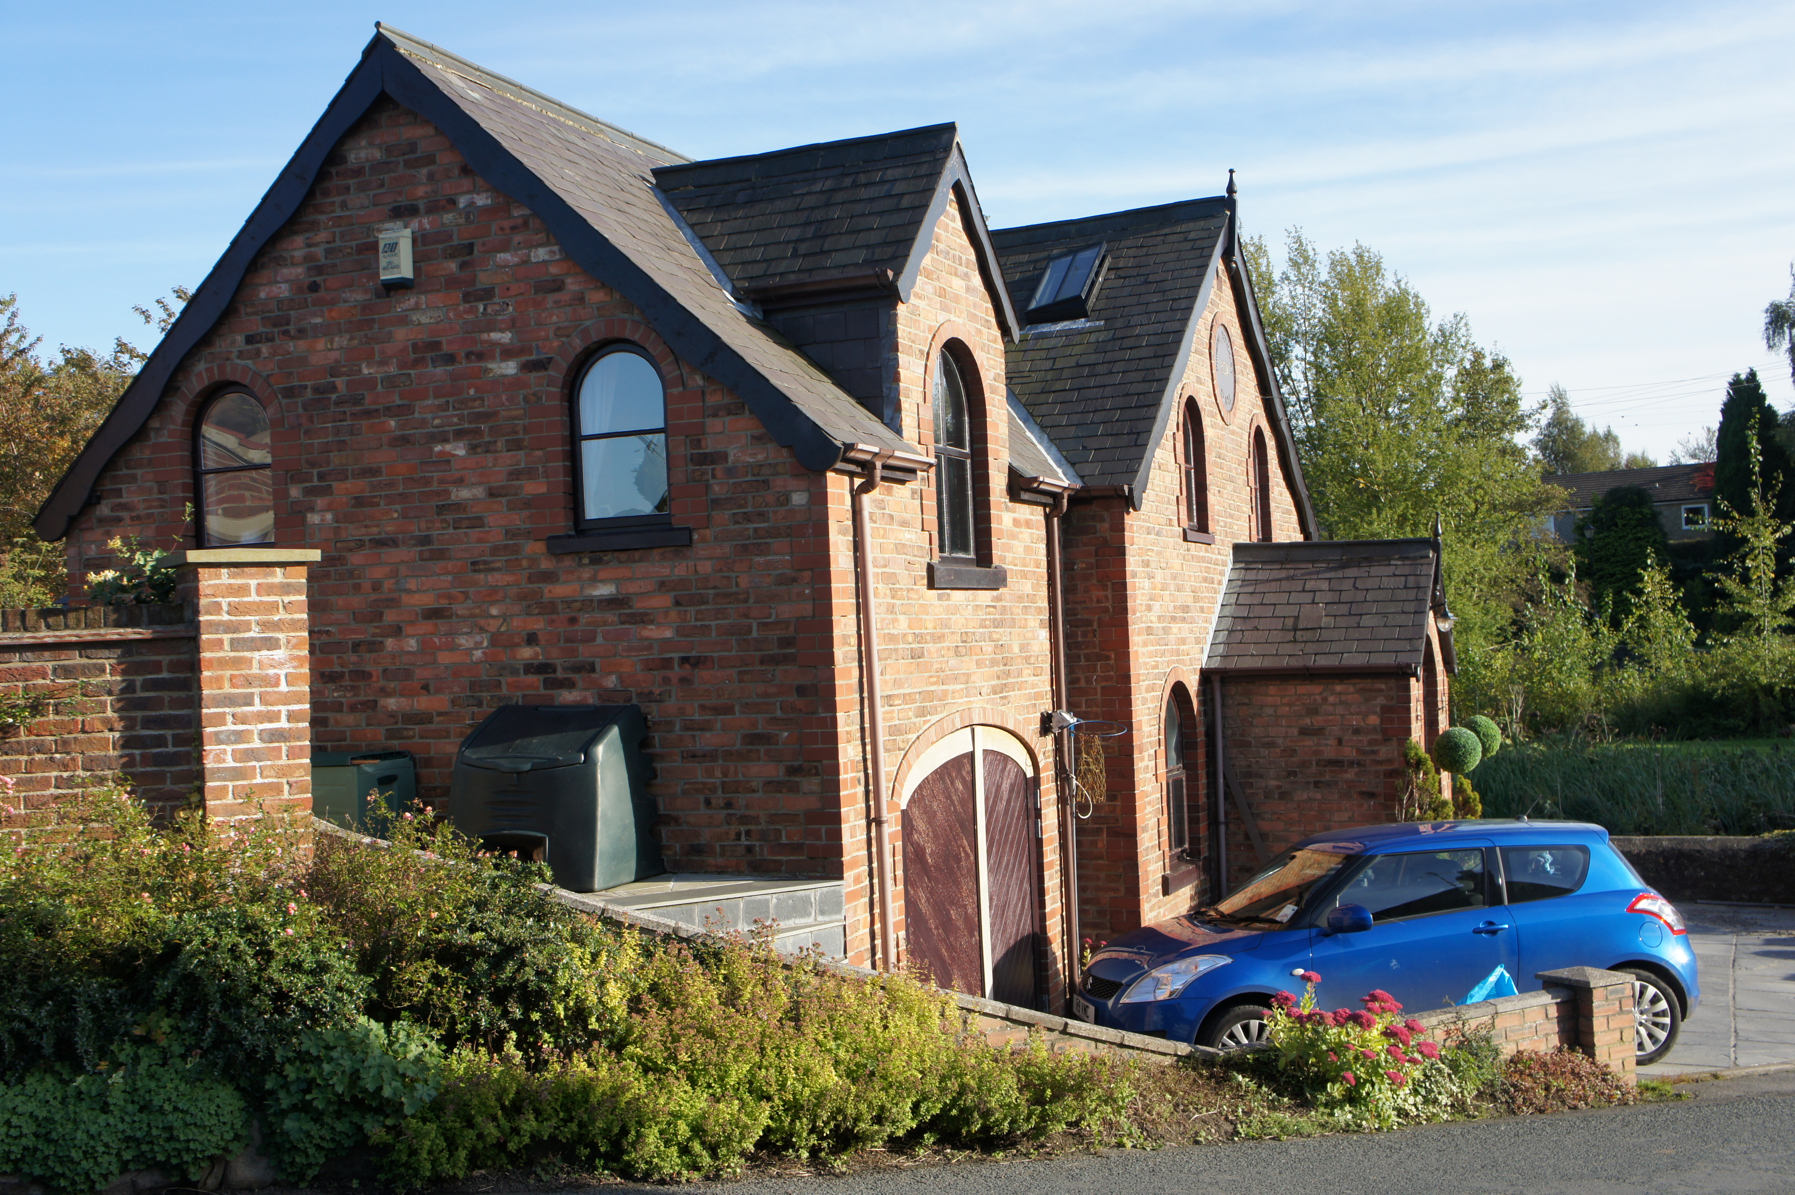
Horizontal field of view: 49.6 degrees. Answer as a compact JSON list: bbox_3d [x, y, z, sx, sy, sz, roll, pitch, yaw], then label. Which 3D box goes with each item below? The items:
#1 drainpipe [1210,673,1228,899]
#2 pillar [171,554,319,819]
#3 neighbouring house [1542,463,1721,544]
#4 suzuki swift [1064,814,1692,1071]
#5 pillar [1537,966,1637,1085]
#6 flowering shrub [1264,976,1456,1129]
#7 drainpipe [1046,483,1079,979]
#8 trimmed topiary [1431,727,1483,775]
[{"bbox_3d":[2.510,1.758,14.989,0.075,2.319,0.090,-3,-2,22],"label":"drainpipe"},{"bbox_3d":[-2.759,0.705,8.289,0.515,1.784,0.515,-2,-2,-28],"label":"pillar"},{"bbox_3d":[38.119,-4.450,98.063,13.000,4.600,8.000,-4,-2,40],"label":"neighbouring house"},{"bbox_3d":[2.970,2.158,12.120,3.850,1.510,1.700,-3,-2,-11],"label":"suzuki swift"},{"bbox_3d":[3.626,2.248,10.176,0.370,0.638,0.370,-1,-2,-31],"label":"pillar"},{"bbox_3d":[2.075,2.036,8.700,0.750,0.640,0.580,-2,-2,-28],"label":"flowering shrub"},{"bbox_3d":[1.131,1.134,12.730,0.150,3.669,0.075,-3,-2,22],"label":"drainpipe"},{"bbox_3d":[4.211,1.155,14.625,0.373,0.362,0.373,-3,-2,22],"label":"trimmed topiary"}]

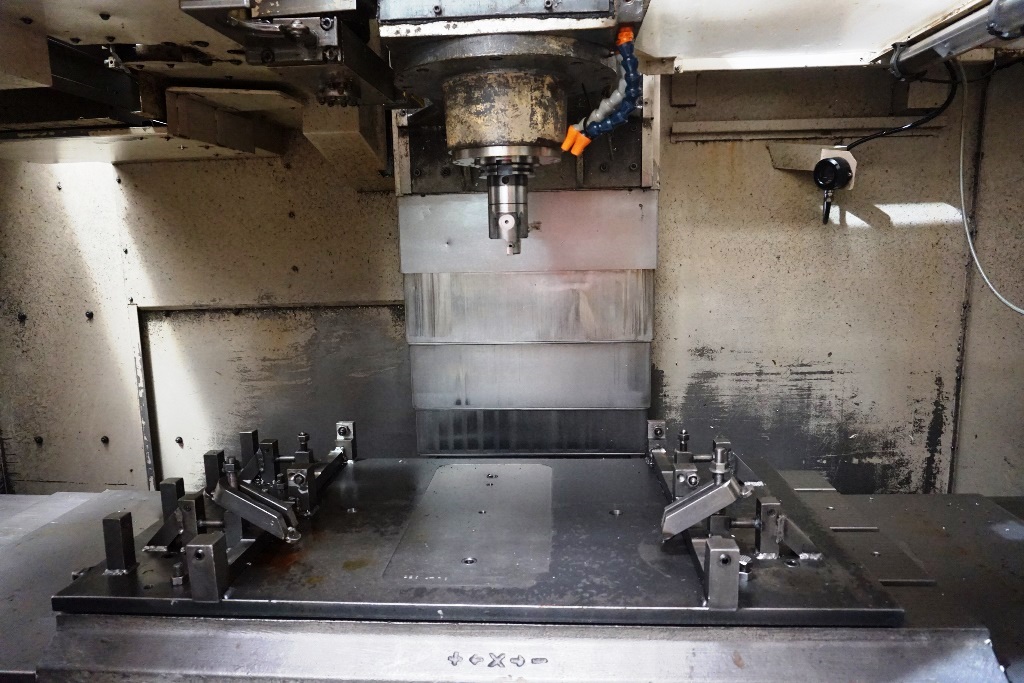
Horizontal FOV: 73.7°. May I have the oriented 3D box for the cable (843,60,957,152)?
[{"bbox_3d":[0.642,-0.382,1.117,0.150,0.130,0.090,0,9,4],"label":"cable"}]

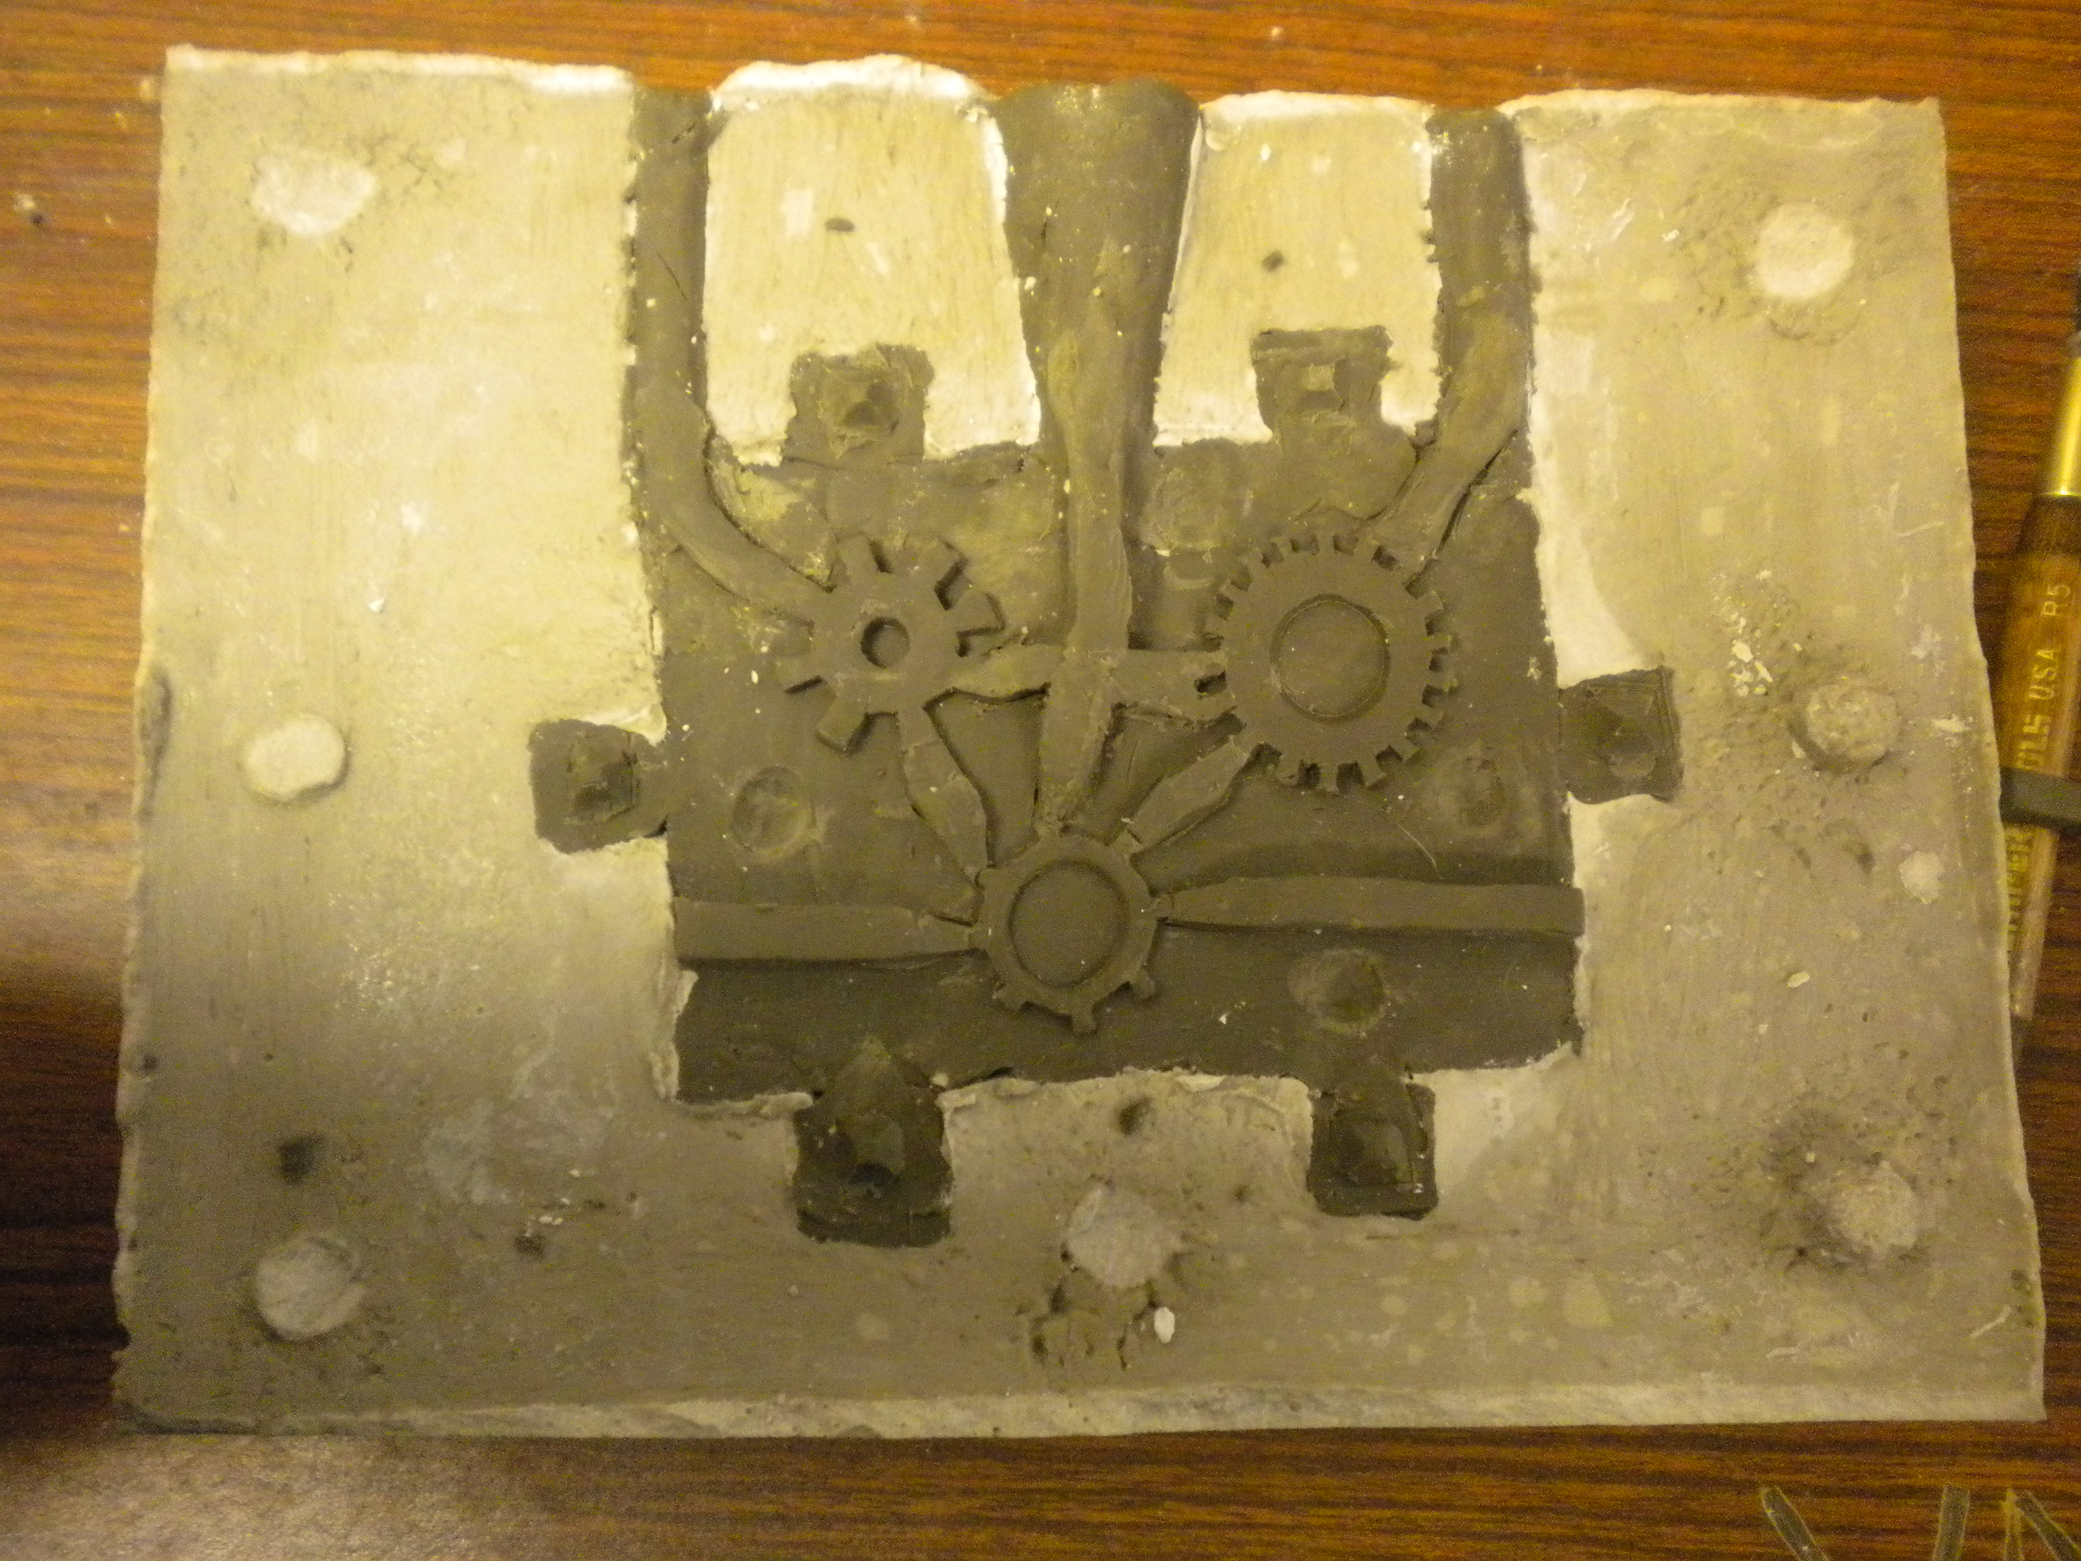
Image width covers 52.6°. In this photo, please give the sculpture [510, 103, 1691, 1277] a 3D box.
[{"bbox_3d":[0.011,-0.022,0.362,0.192,0.022,0.196,-2,84,-1],"label":"sculpture"}]

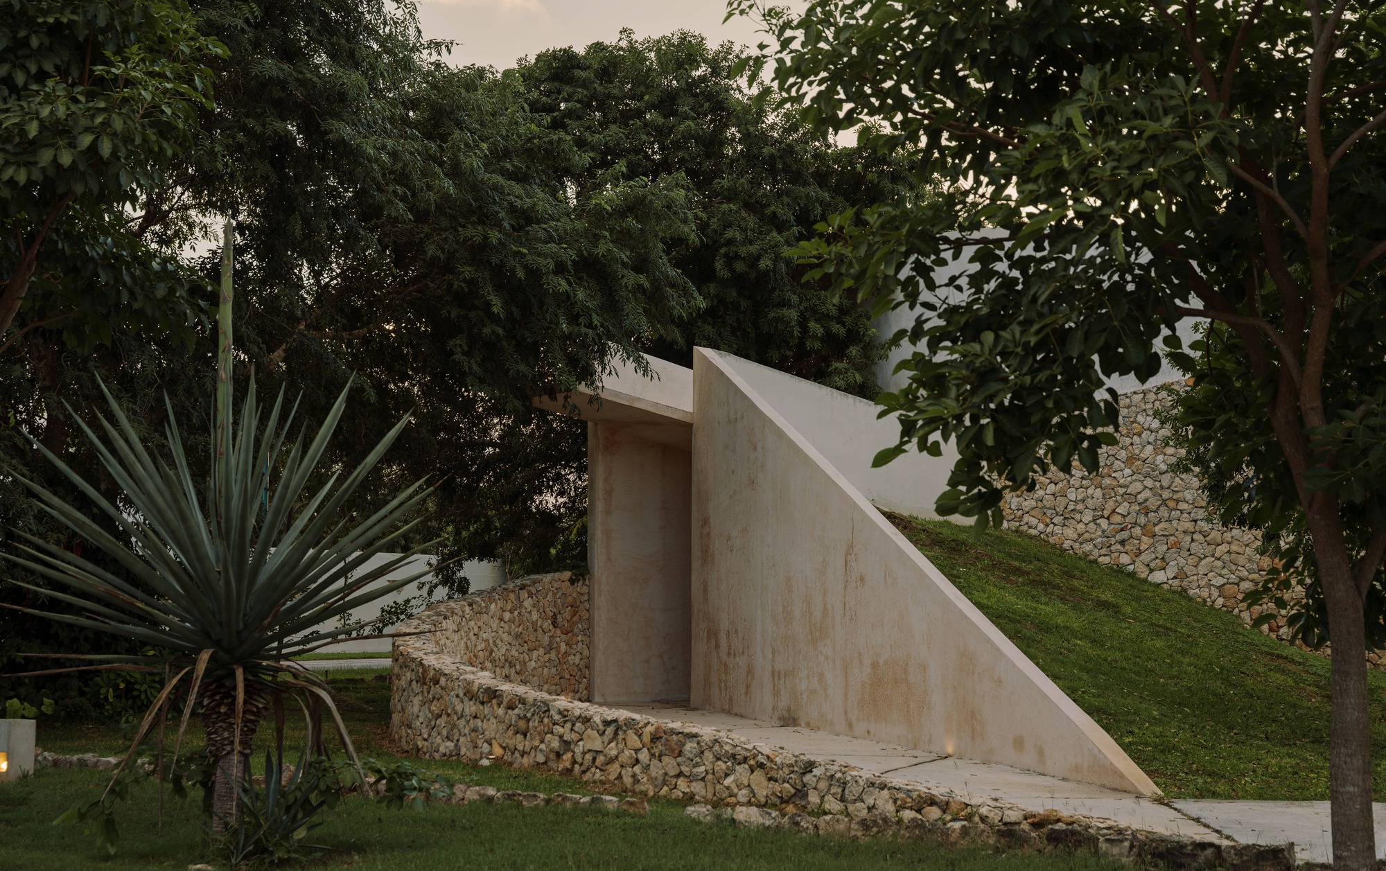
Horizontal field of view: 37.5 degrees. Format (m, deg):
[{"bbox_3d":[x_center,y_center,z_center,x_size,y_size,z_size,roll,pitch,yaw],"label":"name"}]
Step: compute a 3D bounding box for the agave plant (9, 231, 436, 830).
[{"bbox_3d":[-2.510,0.467,10.800,2.280,3.230,2.250,0,-4,0],"label":"agave plant"}]

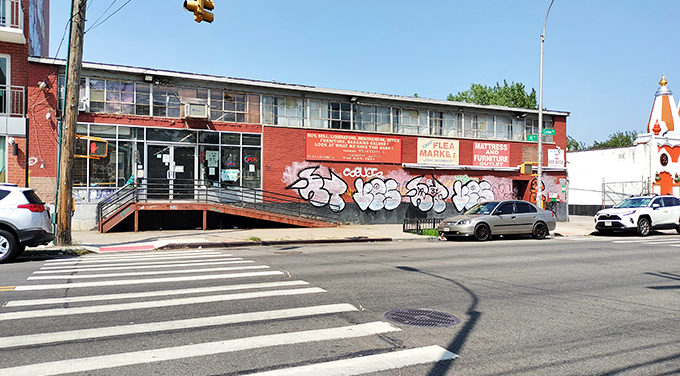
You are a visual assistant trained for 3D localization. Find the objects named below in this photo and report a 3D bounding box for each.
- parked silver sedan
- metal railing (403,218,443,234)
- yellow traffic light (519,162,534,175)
[{"bbox_3d":[5.732,1.134,19.330,4.440,1.410,1.730,1,-1,-25],"label":"parked silver sedan"},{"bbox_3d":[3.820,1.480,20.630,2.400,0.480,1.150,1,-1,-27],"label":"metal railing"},{"bbox_3d":[7.647,-0.765,21.700,0.480,0.460,0.230,1,-1,-27],"label":"yellow traffic light"}]

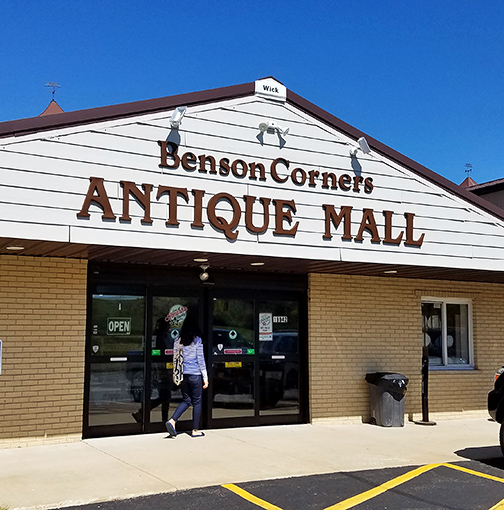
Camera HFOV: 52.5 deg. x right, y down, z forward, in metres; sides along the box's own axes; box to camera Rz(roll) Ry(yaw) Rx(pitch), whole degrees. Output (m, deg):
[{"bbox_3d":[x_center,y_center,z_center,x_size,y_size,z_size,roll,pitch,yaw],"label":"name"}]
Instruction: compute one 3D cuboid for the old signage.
[{"bbox_3d":[0.272,-0.630,5.902,4.300,1.010,0.070,4,-7,-22],"label":"old signage"}]

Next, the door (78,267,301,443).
[{"bbox_3d":[-0.674,1.333,7.411,3.355,2.335,0.150,4,-7,-22],"label":"door"}]

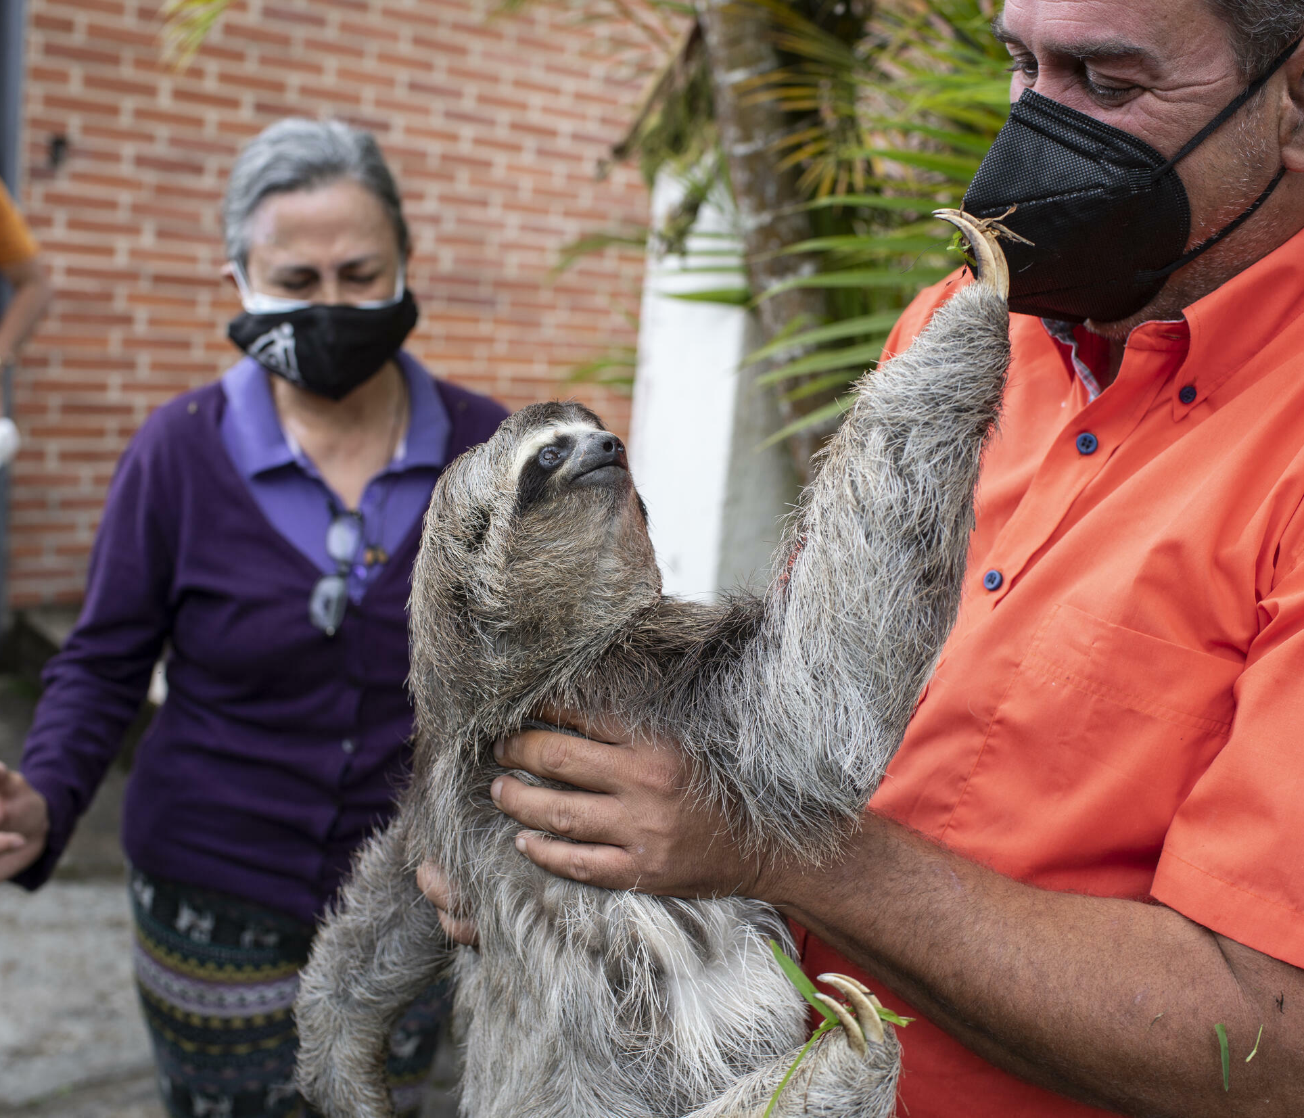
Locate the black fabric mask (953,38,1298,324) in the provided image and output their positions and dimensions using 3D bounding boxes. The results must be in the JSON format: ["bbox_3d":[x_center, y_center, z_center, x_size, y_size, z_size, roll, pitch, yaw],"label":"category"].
[{"bbox_3d":[0.220,-0.198,0.824,0.148,0.137,0.146,-21,34,-19],"label":"black fabric mask"}]

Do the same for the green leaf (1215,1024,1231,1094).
[{"bbox_3d":[0.246,0.215,0.701,0.005,0.036,0.004,-11,17,0],"label":"green leaf"}]

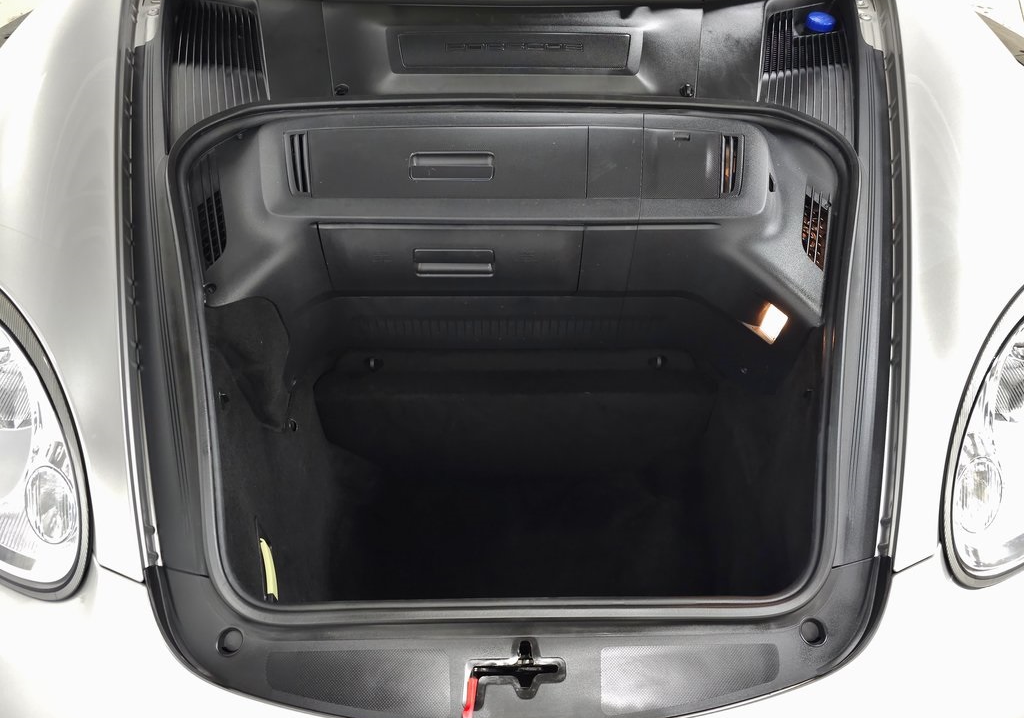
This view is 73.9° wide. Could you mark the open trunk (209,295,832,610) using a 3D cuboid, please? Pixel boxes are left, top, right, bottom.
[{"bbox_3d":[0.006,0.181,1.152,0.790,0.450,0.550,-1,61,0],"label":"open trunk"}]

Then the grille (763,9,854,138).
[{"bbox_3d":[0.469,-0.450,1.081,0.140,0.035,0.200,0,100,3],"label":"grille"}]

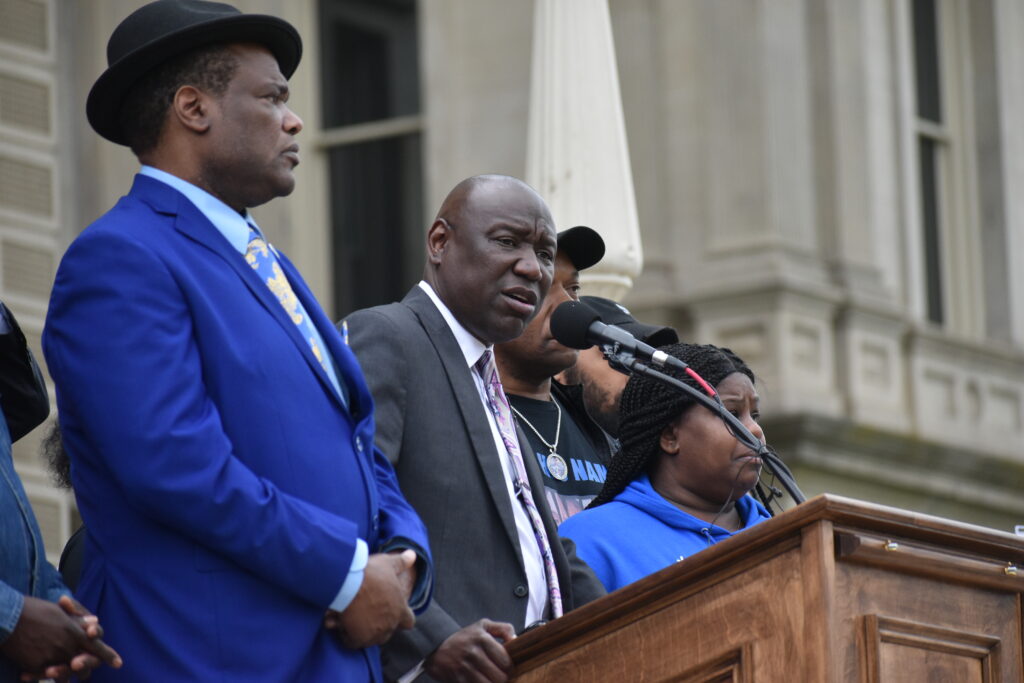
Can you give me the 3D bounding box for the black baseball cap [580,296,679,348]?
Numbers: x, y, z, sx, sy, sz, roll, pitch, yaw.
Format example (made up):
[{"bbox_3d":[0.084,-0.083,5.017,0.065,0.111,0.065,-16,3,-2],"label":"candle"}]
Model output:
[{"bbox_3d":[0.147,-0.016,11.500,0.270,0.140,0.175,-3,-10,28],"label":"black baseball cap"}]

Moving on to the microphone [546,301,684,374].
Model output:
[{"bbox_3d":[0.152,0.001,10.150,0.235,0.075,0.072,21,2,30],"label":"microphone"}]

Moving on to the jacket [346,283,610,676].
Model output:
[{"bbox_3d":[-0.051,0.277,10.350,0.400,0.760,0.560,-10,-14,34],"label":"jacket"}]

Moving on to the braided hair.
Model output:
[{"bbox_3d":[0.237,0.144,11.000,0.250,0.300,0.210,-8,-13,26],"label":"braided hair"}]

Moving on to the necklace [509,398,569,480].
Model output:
[{"bbox_3d":[0.019,0.127,11.100,0.150,0.190,0.160,-12,-15,41],"label":"necklace"}]

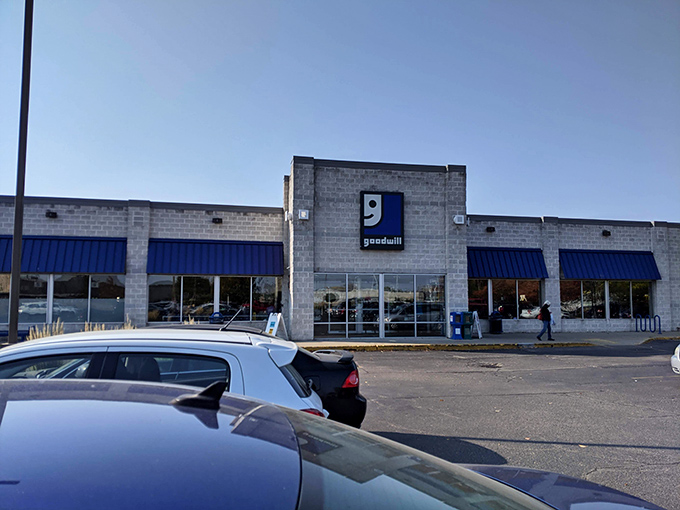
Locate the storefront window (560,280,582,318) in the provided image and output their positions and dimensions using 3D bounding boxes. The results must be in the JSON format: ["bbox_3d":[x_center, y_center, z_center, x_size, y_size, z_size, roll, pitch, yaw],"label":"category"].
[{"bbox_3d":[11.625,2.266,26.734,1.340,1.950,0.100,1,-5,-13],"label":"storefront window"}]

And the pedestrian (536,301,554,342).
[{"bbox_3d":[8.448,2.702,21.863,0.640,1.630,0.520,1,-5,-13],"label":"pedestrian"}]

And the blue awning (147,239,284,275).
[{"bbox_3d":[-5.283,0.091,22.855,5.660,1.540,0.550,1,-6,-12],"label":"blue awning"}]

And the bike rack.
[{"bbox_3d":[15.195,3.377,26.209,0.120,0.910,1.550,1,-5,-13],"label":"bike rack"}]

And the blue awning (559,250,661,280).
[{"bbox_3d":[13.908,0.483,27.201,5.600,1.570,0.560,1,-5,-13],"label":"blue awning"}]

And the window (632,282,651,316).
[{"bbox_3d":[15.831,2.354,27.847,1.175,1.946,0.130,1,-5,-13],"label":"window"}]

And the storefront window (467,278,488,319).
[{"bbox_3d":[6.644,2.128,25.667,1.202,1.953,0.100,1,-6,-12],"label":"storefront window"}]

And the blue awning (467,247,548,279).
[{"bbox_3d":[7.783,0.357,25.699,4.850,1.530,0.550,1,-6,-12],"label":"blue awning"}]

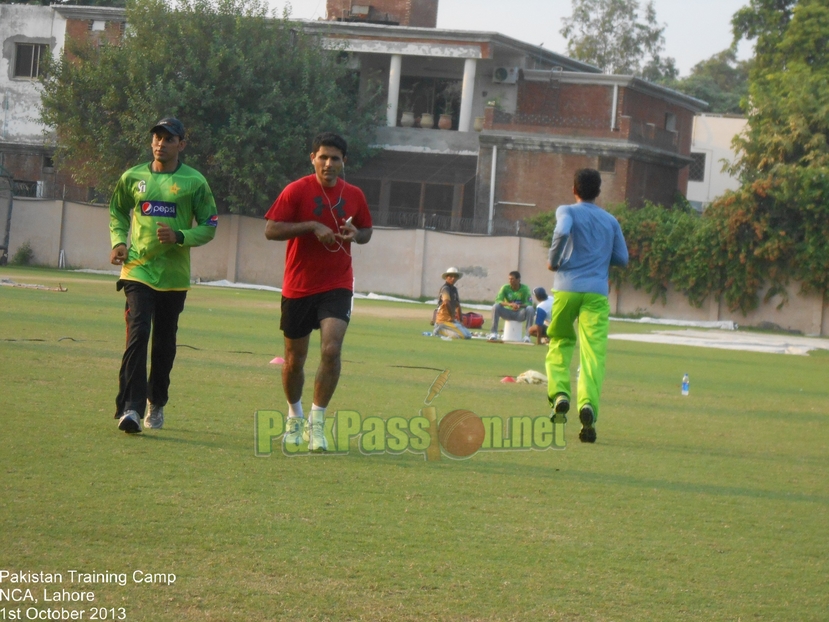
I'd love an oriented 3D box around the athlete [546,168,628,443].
[{"bbox_3d":[1.144,-0.036,18.850,0.570,1.800,0.680,4,1,-7],"label":"athlete"}]

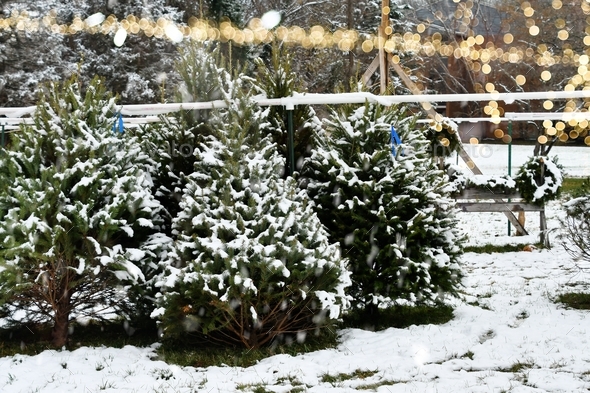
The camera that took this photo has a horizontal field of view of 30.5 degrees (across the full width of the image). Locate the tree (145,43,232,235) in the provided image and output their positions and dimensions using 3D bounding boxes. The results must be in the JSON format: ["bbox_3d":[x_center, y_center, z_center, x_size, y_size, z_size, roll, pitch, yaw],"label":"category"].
[{"bbox_3d":[-0.850,-0.170,9.000,1.150,2.150,1.150,0,3,0],"label":"tree"}]

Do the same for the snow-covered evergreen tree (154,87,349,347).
[{"bbox_3d":[-0.300,0.117,7.450,1.320,1.850,1.300,0,3,0],"label":"snow-covered evergreen tree"}]

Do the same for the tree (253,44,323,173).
[{"bbox_3d":[-0.070,-0.170,9.100,1.100,2.150,1.100,0,3,0],"label":"tree"}]

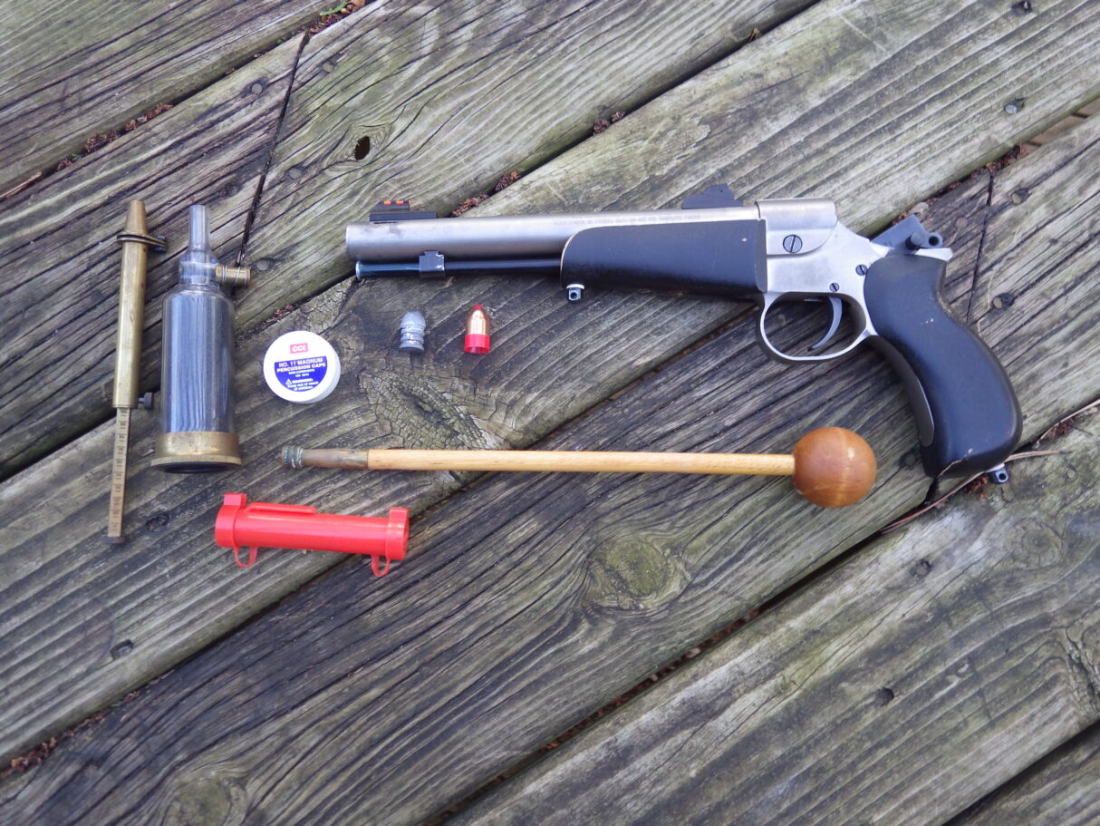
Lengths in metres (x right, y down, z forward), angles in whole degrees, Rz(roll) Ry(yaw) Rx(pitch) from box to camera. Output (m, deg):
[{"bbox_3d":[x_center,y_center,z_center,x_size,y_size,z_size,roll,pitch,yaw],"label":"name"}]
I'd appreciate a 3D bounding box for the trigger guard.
[{"bbox_3d":[0.145,-0.045,0.438,0.058,0.013,0.035,-3,83,-1],"label":"trigger guard"}]

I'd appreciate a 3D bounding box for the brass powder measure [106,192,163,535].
[{"bbox_3d":[-0.231,-0.025,0.440,0.025,0.017,0.192,0,83,-1],"label":"brass powder measure"}]

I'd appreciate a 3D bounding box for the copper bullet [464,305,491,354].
[{"bbox_3d":[-0.041,-0.047,0.447,0.014,0.014,0.026,0,83,-1],"label":"copper bullet"}]

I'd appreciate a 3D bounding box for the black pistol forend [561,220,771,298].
[{"bbox_3d":[0.061,-0.085,0.442,0.111,0.036,0.039,-3,83,-1],"label":"black pistol forend"}]

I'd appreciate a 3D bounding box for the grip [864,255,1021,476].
[{"bbox_3d":[0.214,-0.030,0.437,0.068,0.034,0.126,-17,83,-3],"label":"grip"}]

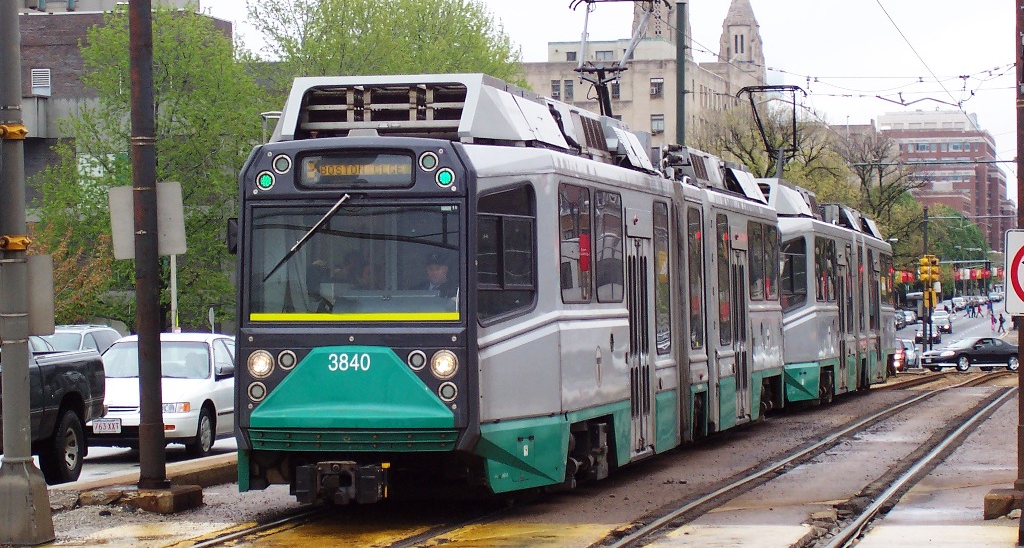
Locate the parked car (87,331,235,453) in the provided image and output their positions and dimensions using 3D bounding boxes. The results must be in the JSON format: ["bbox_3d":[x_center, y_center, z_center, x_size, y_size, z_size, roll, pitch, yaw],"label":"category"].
[{"bbox_3d":[-3.790,1.345,36.700,1.780,1.400,4.670,0,0,11],"label":"parked car"}]

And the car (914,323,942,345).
[{"bbox_3d":[26.600,3.760,210.000,1.770,1.470,4.600,0,0,10],"label":"car"}]

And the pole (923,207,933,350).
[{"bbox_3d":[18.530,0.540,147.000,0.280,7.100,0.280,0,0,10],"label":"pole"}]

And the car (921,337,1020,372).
[{"bbox_3d":[18.700,3.240,132.000,5.030,1.410,1.850,0,-1,-38],"label":"car"}]

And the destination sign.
[{"bbox_3d":[-1.172,-0.780,24.750,0.900,0.275,0.100,0,0,11],"label":"destination sign"}]

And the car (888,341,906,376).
[{"bbox_3d":[15.400,3.350,135.500,1.760,1.420,4.500,0,0,10],"label":"car"}]

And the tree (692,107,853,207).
[{"bbox_3d":[14.800,-2.580,185.000,9.300,13.900,9.000,0,0,10],"label":"tree"}]

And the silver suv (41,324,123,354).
[{"bbox_3d":[-10.050,1.960,74.000,1.800,1.620,4.600,0,0,9],"label":"silver suv"}]

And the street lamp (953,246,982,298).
[{"bbox_3d":[55.500,0.850,400.000,3.200,8.400,0.500,0,0,10],"label":"street lamp"}]

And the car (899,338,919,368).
[{"bbox_3d":[17.160,3.580,145.000,1.770,1.420,4.600,0,0,10],"label":"car"}]

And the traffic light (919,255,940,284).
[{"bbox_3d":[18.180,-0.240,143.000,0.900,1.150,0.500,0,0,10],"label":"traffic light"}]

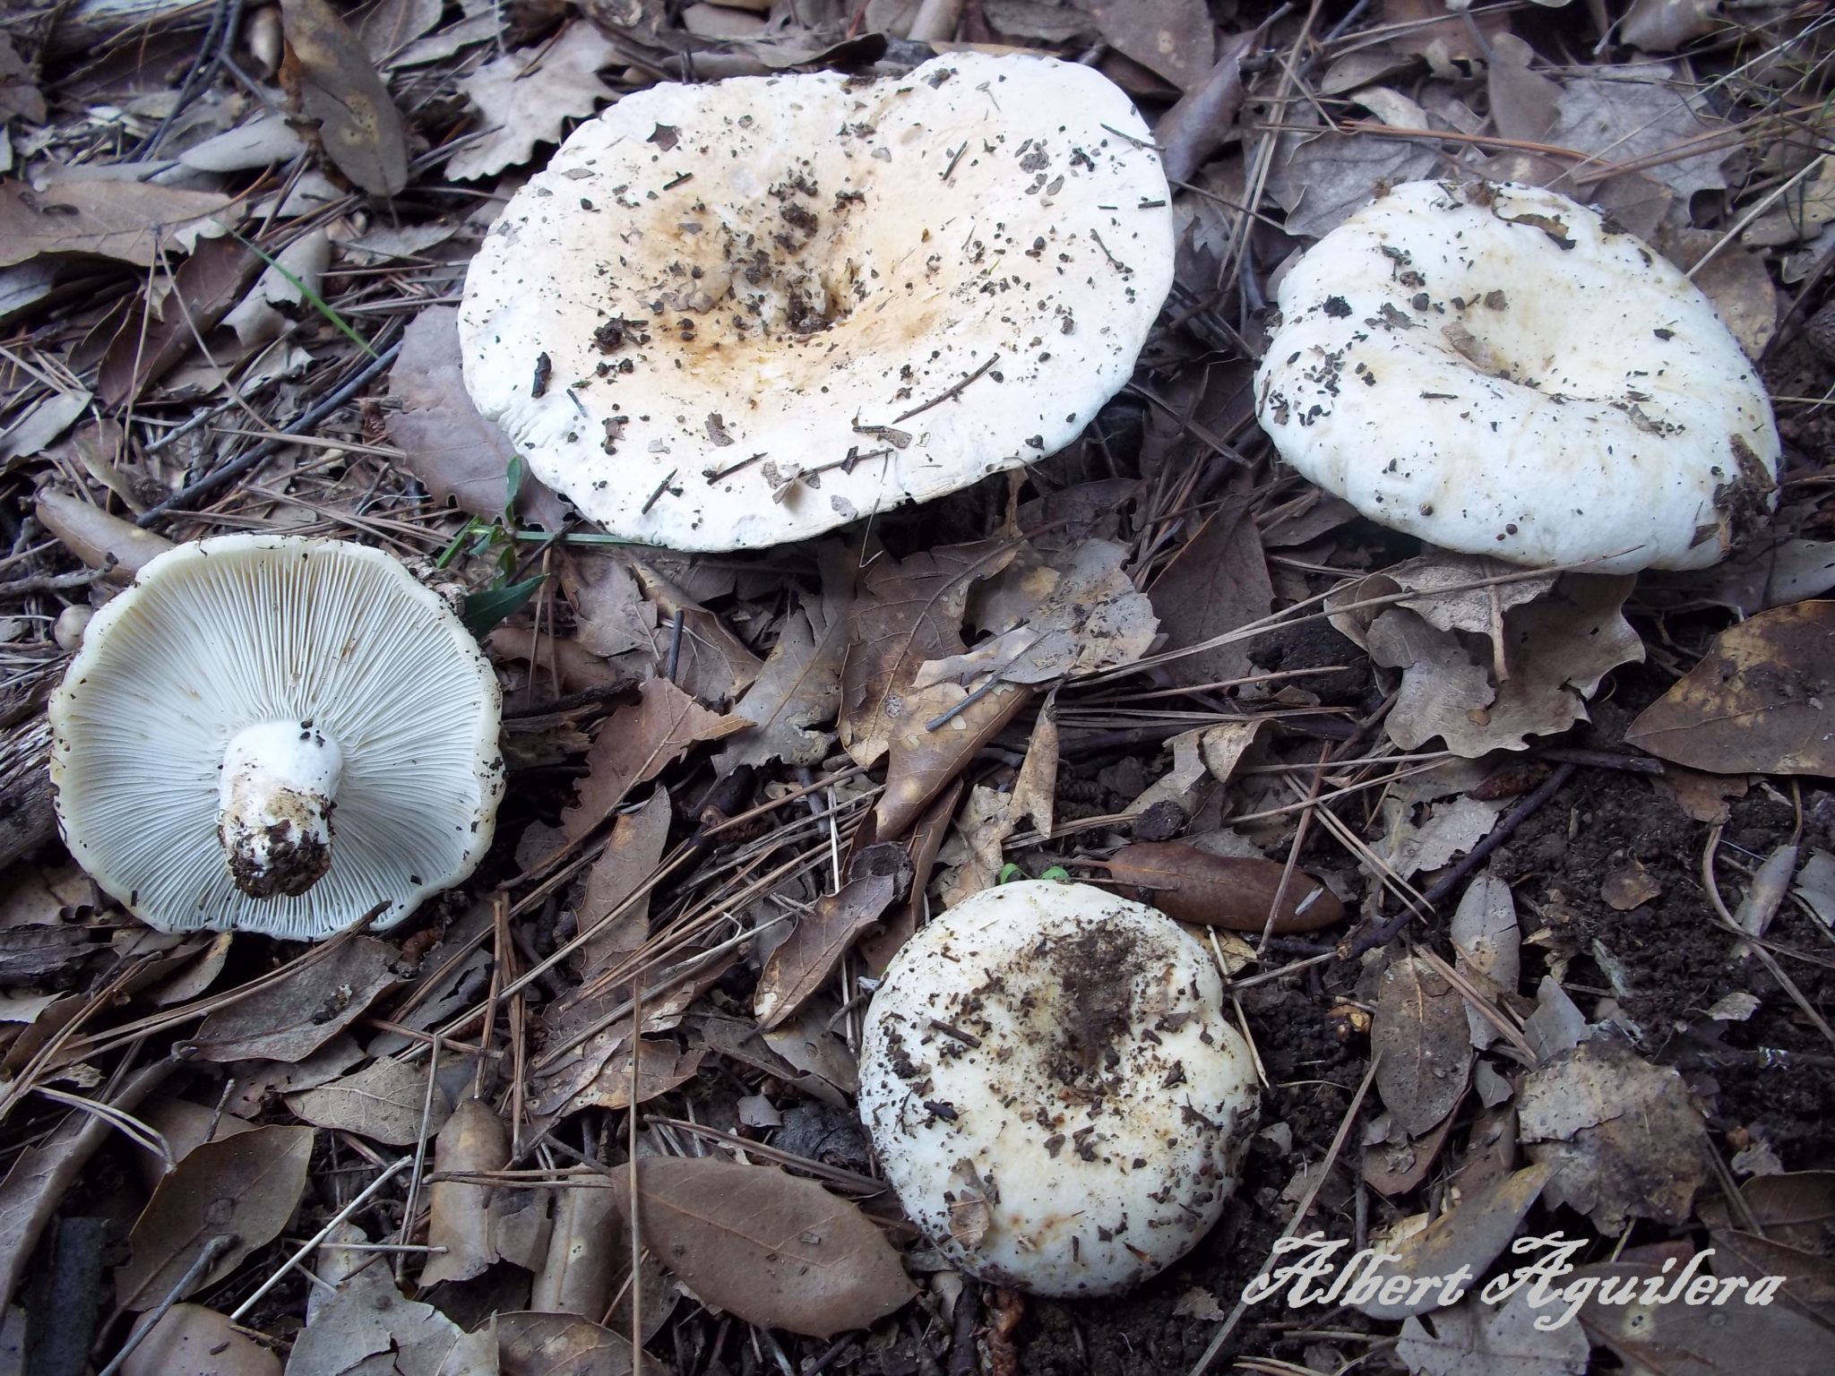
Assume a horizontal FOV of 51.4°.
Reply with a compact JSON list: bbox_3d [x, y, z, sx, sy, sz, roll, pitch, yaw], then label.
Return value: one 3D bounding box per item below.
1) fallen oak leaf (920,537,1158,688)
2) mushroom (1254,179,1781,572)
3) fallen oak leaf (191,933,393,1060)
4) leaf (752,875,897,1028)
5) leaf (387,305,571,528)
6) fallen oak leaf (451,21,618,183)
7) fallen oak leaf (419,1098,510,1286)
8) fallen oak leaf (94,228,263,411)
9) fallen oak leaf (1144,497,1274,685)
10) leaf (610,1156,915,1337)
[{"bbox_3d":[0.026,-0.014,0.449,0.062,0.018,0.042,-24,57,-17],"label":"fallen oak leaf"},{"bbox_3d":[0.152,-0.073,0.498,0.134,0.057,0.125,0,55,0],"label":"mushroom"},{"bbox_3d":[-0.135,0.070,0.418,0.049,0.012,0.026,-27,59,-18],"label":"fallen oak leaf"},{"bbox_3d":[-0.020,0.054,0.405,0.013,0.015,0.046,31,59,21],"label":"leaf"},{"bbox_3d":[-0.118,-0.074,0.522,0.046,0.010,0.094,-27,59,-18],"label":"leaf"},{"bbox_3d":[-0.119,-0.185,0.597,0.054,0.012,0.082,28,60,18],"label":"fallen oak leaf"},{"bbox_3d":[-0.092,0.103,0.393,0.017,0.014,0.040,-2,55,-1],"label":"fallen oak leaf"},{"bbox_3d":[-0.210,-0.105,0.542,0.033,0.014,0.073,20,57,13],"label":"fallen oak leaf"},{"bbox_3d":[0.073,-0.024,0.469,0.030,0.015,0.065,11,54,8],"label":"fallen oak leaf"},{"bbox_3d":[-0.032,0.107,0.368,0.065,0.012,0.029,19,55,14],"label":"leaf"}]

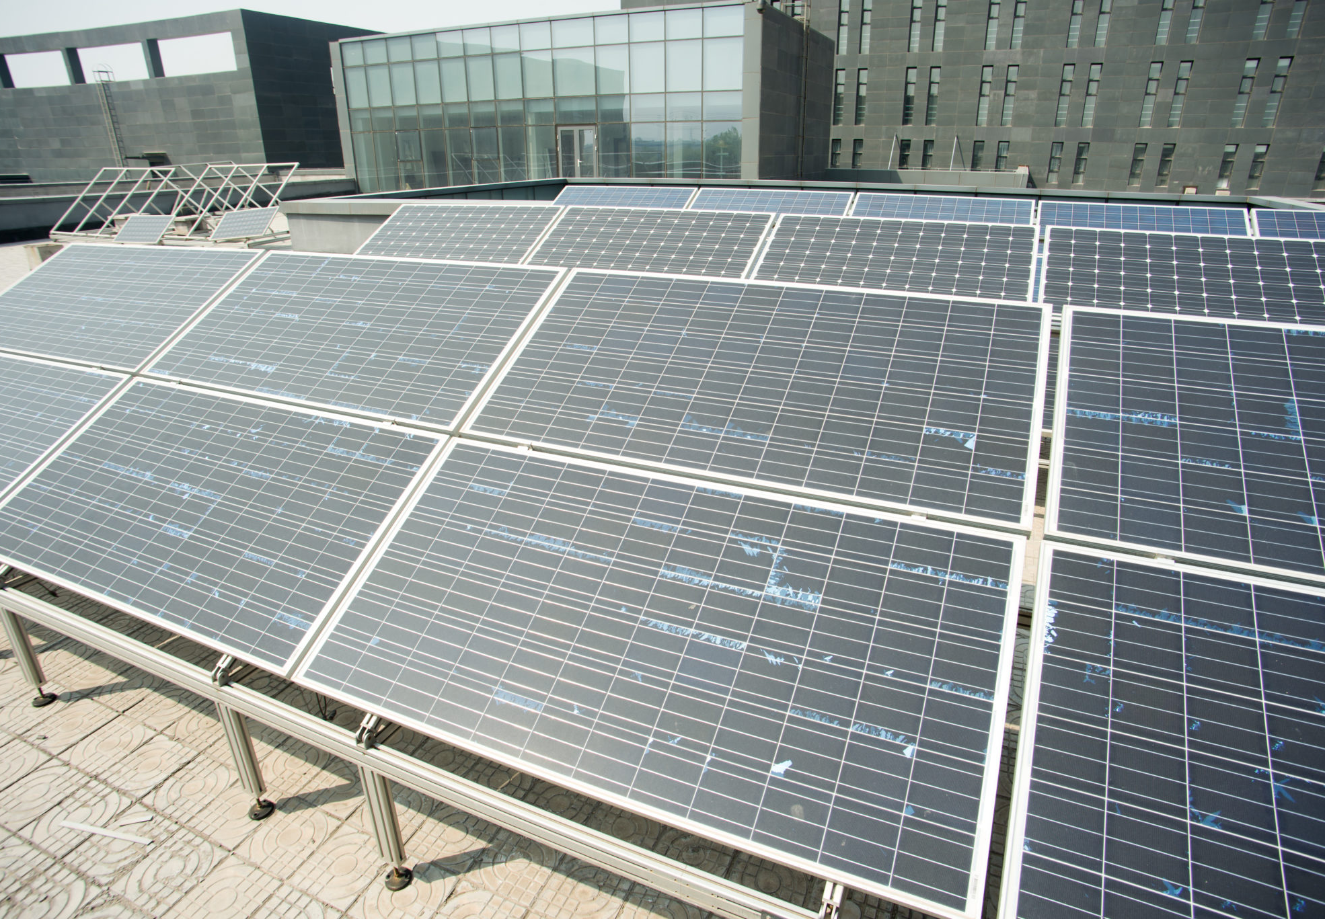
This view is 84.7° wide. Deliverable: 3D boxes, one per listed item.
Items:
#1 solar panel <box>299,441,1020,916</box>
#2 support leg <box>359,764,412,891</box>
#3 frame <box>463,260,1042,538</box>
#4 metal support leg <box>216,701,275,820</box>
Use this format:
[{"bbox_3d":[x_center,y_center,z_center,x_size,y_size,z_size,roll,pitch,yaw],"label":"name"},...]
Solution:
[{"bbox_3d":[-0.058,0.455,2.126,1.945,0.050,0.987,10,54,21],"label":"solar panel"},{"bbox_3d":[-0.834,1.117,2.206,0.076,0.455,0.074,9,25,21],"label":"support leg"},{"bbox_3d":[0.321,-0.308,2.663,1.945,0.050,0.987,10,54,21],"label":"frame"},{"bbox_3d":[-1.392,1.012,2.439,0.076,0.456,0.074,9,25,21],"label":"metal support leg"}]

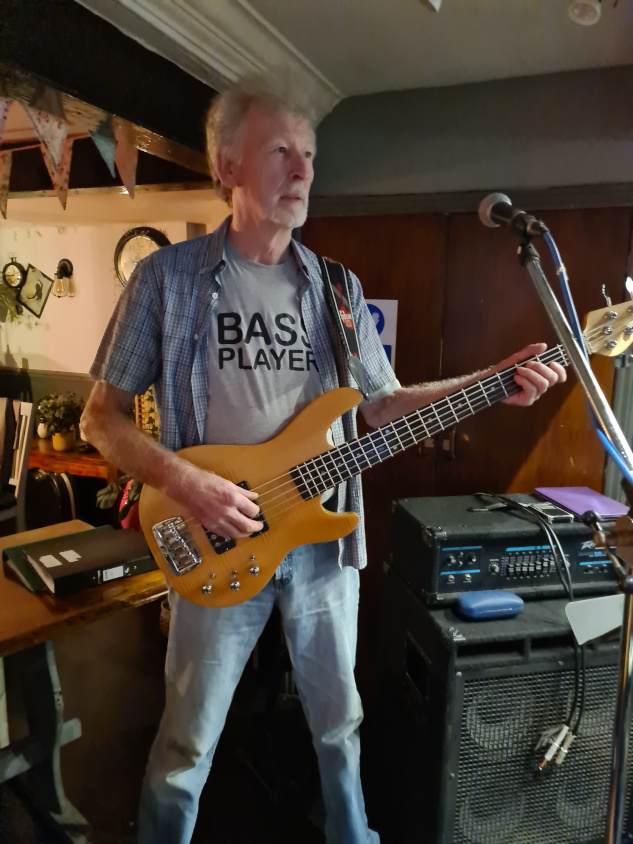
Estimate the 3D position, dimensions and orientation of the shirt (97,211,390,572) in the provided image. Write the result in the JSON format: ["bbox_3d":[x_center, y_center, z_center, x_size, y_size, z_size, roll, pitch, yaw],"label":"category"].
[{"bbox_3d":[-0.160,-0.070,1.400,0.680,0.750,0.330,-1,9,-12],"label":"shirt"}]

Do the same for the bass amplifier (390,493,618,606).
[{"bbox_3d":[0.550,0.349,1.833,0.590,0.207,0.308,-1,9,-12],"label":"bass amplifier"}]

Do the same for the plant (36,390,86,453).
[{"bbox_3d":[-1.250,0.000,3.100,0.230,0.280,0.230,-3,10,-22],"label":"plant"}]

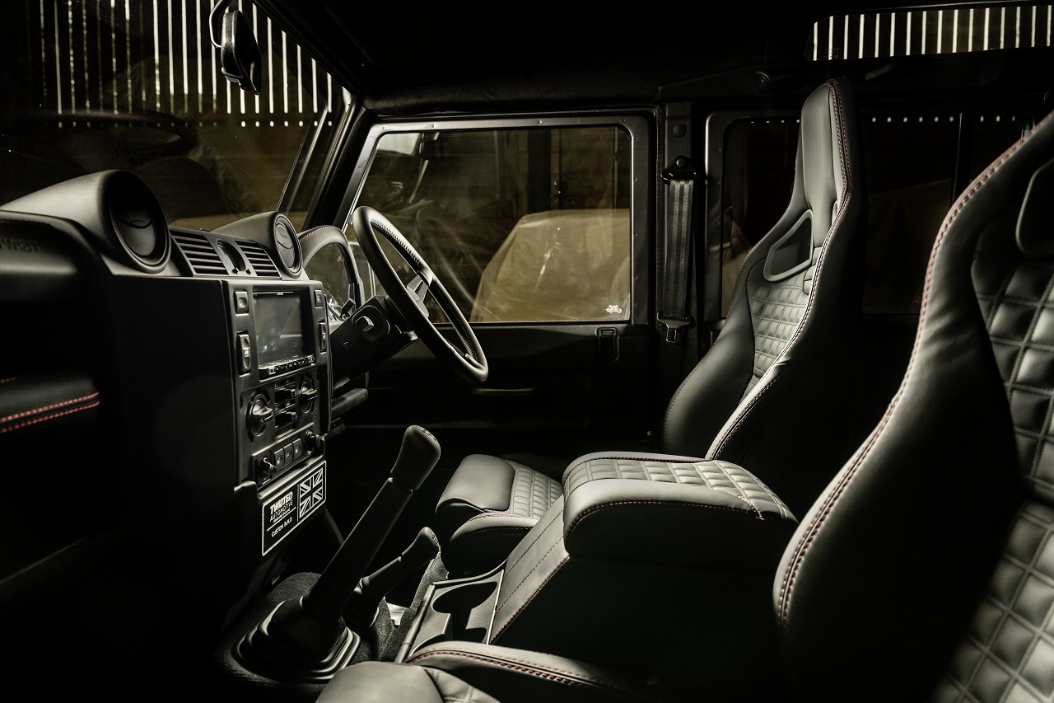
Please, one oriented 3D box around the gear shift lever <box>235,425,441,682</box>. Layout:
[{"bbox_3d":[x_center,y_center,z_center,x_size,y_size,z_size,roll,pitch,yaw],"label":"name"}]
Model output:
[{"bbox_3d":[-0.225,0.242,0.876,0.240,0.280,0.140,-1,5,4],"label":"gear shift lever"}]

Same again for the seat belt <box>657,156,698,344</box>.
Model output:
[{"bbox_3d":[0.321,-0.215,1.490,0.083,0.400,0.055,-1,5,4],"label":"seat belt"}]

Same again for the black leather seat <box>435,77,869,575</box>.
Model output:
[{"bbox_3d":[0.207,-0.074,1.226,0.697,0.795,0.510,-1,5,4],"label":"black leather seat"}]

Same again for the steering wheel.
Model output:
[{"bbox_3d":[-0.197,-0.087,1.240,0.085,0.370,0.370,-34,2,6],"label":"steering wheel"}]

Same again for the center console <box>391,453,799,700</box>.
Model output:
[{"bbox_3d":[0.090,0.262,0.887,0.465,0.255,0.235,-1,5,4],"label":"center console"}]

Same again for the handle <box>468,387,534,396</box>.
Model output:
[{"bbox_3d":[-0.055,0.089,1.530,0.147,0.025,0.040,-1,5,4],"label":"handle"}]

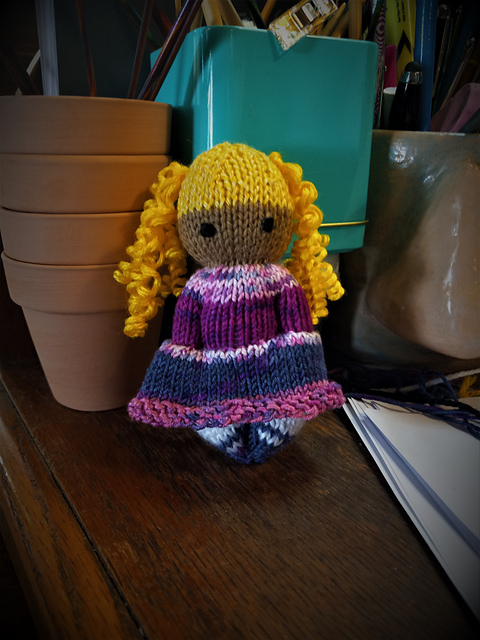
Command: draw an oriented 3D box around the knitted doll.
[{"bbox_3d":[-0.004,-0.007,0.212,0.097,0.135,0.062,-3,9,0],"label":"knitted doll"}]

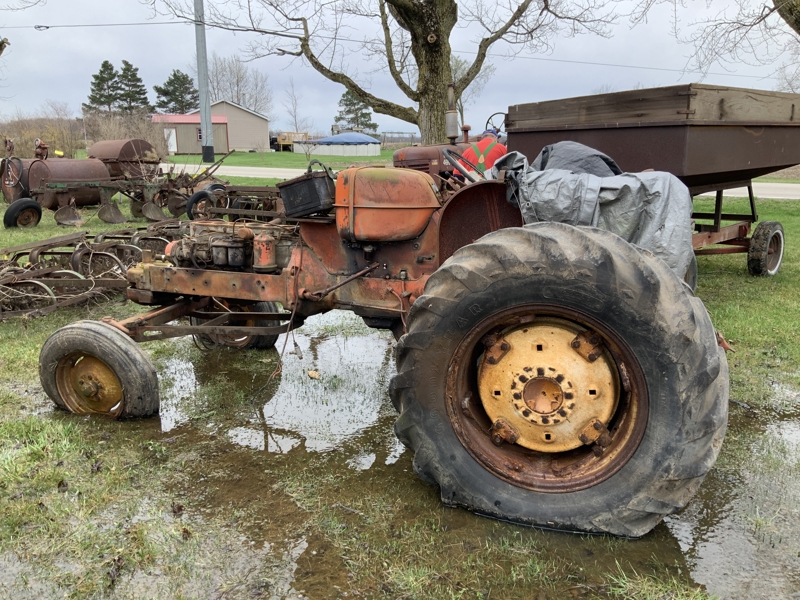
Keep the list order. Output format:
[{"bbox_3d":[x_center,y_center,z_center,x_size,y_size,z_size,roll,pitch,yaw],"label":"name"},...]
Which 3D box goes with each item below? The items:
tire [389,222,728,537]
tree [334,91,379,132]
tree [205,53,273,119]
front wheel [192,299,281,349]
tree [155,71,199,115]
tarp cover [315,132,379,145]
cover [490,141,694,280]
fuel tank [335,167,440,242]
[{"bbox_3d":[0.598,0.252,2.704,1.340,1.200,0.420,4,14,18],"label":"tire"},{"bbox_3d":[-5.771,-23.743,88.921,5.800,7.800,5.800,-1,13,-3],"label":"tree"},{"bbox_3d":[-23.002,-28.344,96.051,10.500,13.400,9.500,-3,14,-13],"label":"tree"},{"bbox_3d":[-1.250,0.116,5.085,0.710,0.670,0.180,4,14,18],"label":"front wheel"},{"bbox_3d":[-27.450,-23.263,82.868,6.000,9.700,6.000,-4,14,-17],"label":"tree"},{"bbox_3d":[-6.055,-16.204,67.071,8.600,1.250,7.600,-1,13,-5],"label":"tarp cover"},{"bbox_3d":[0.923,-0.417,3.230,0.920,0.680,1.100,4,14,18],"label":"cover"},{"bbox_3d":[-0.021,-0.547,3.736,0.520,0.400,0.480,4,14,18],"label":"fuel tank"}]

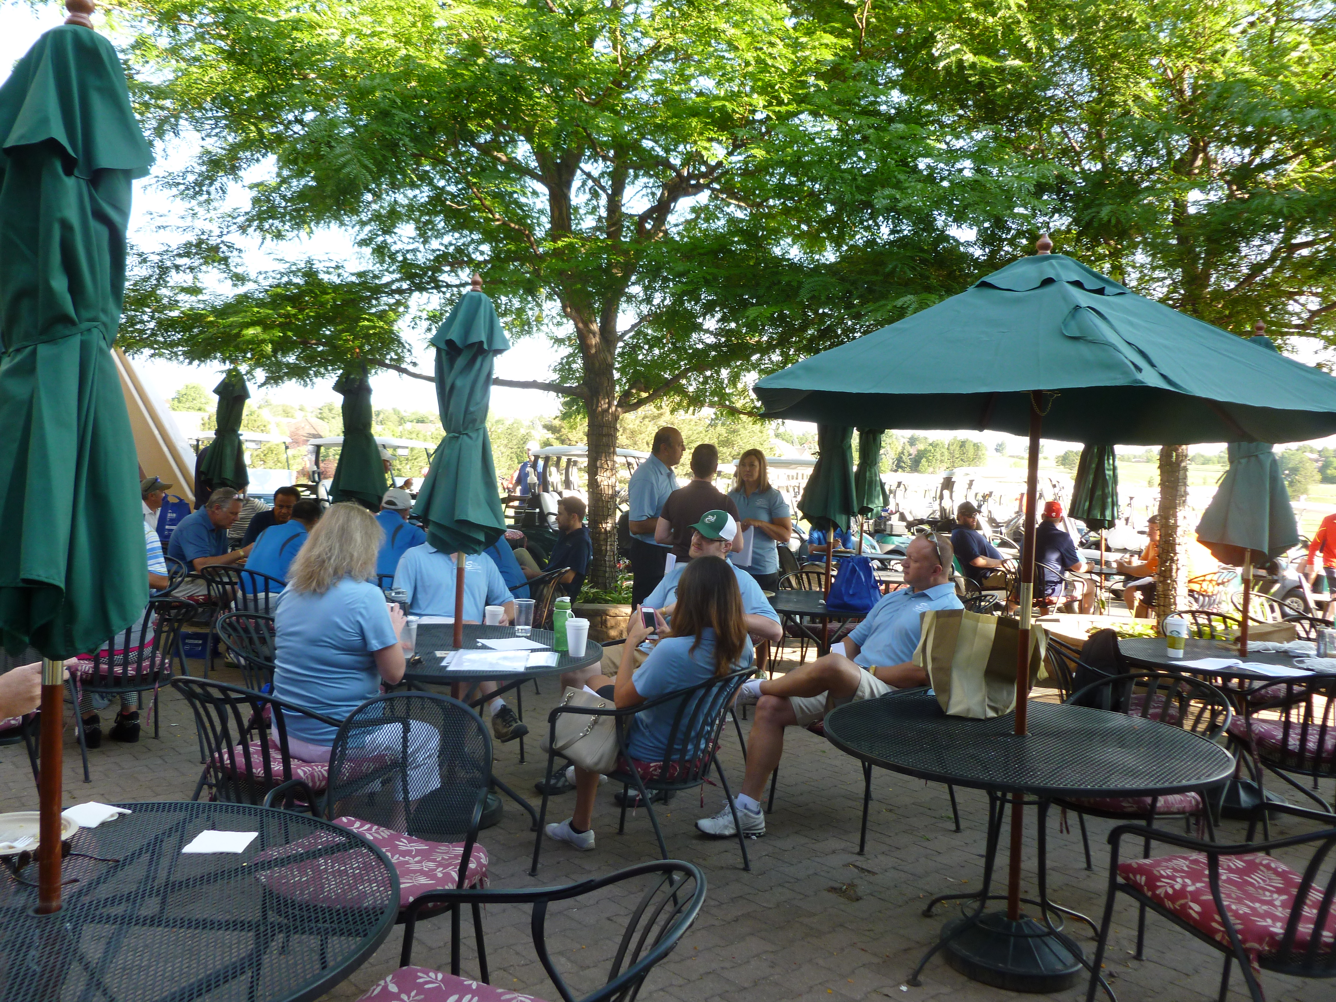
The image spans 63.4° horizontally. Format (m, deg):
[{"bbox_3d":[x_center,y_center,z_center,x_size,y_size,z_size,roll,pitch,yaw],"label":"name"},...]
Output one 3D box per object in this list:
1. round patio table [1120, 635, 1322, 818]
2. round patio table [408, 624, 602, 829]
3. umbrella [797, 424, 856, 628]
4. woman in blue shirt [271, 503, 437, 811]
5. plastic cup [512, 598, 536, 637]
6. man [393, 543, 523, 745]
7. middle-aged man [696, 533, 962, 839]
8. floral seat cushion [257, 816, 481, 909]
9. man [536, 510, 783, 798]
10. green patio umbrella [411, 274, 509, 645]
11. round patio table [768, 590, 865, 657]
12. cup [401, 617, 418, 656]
[{"bbox_3d":[2.758,1.113,5.209,1.220,0.725,1.220,2,1,0],"label":"round patio table"},{"bbox_3d":[-0.901,0.976,4.559,1.220,0.725,1.220,2,1,0],"label":"round patio table"},{"bbox_3d":[1.032,0.243,7.056,0.410,2.240,0.410,2,1,0],"label":"umbrella"},{"bbox_3d":[-1.123,0.685,3.856,0.530,1.340,0.740,3,1,34],"label":"woman in blue shirt"},{"bbox_3d":[-0.657,0.531,4.930,0.100,0.158,0.100,2,1,0],"label":"plastic cup"},{"bbox_3d":[-1.040,0.668,5.346,0.640,1.330,0.920,2,1,-10],"label":"man"},{"bbox_3d":[0.720,0.771,4.737,1.150,1.260,0.650,1,1,-28],"label":"middle-aged man"},{"bbox_3d":[-0.778,0.955,2.851,0.480,0.060,0.400,2,1,23],"label":"floral seat cushion"},{"bbox_3d":[-0.053,0.697,5.050,1.000,1.310,0.700,1,2,-41],"label":"man"},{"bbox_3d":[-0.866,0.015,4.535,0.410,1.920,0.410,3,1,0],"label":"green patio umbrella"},{"bbox_3d":[1.028,1.008,7.072,1.220,0.710,1.220,2,1,0],"label":"round patio table"},{"bbox_3d":[-1.035,0.539,4.290,0.100,0.155,0.100,2,1,0],"label":"cup"}]

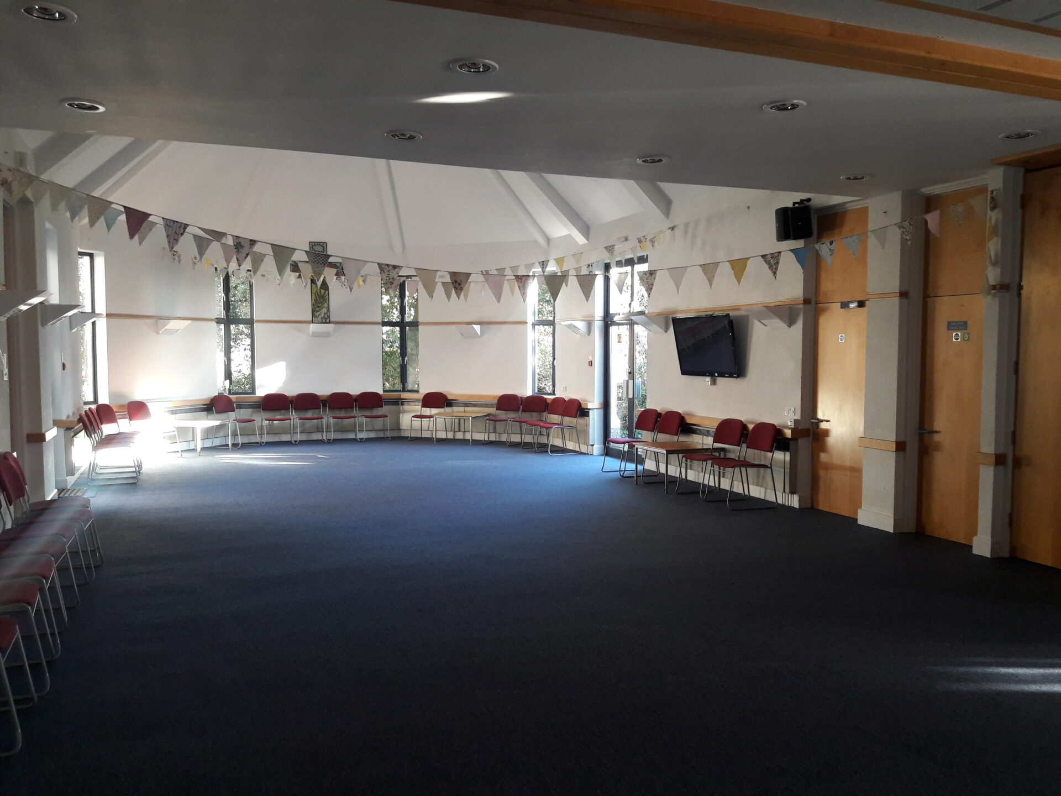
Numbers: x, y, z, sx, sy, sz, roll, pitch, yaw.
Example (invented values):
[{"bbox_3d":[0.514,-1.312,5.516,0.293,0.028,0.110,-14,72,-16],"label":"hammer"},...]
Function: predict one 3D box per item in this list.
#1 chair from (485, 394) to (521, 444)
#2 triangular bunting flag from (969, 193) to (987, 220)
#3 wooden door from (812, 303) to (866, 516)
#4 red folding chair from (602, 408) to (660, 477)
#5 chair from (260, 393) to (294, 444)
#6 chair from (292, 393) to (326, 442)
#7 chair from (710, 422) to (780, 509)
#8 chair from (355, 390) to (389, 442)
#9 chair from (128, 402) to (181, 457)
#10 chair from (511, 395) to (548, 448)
[{"bbox_3d":[-0.470,0.365,14.545,0.508,0.830,0.578,1,3,23],"label":"chair"},{"bbox_3d":[3.295,-1.410,6.319,0.160,0.195,0.015,-1,3,-12],"label":"triangular bunting flag"},{"bbox_3d":[2.931,0.103,8.069,0.050,2.000,0.770,-1,3,-21],"label":"wooden door"},{"bbox_3d":[1.288,0.559,11.049,0.578,0.830,0.508,-1,3,-23],"label":"red folding chair"},{"bbox_3d":[-4.267,0.350,14.478,0.505,0.822,0.564,-1,4,-23],"label":"chair"},{"bbox_3d":[-3.792,0.337,14.705,0.505,0.822,0.564,-1,4,-23],"label":"chair"},{"bbox_3d":[2.166,0.684,8.815,0.578,0.830,0.508,-1,3,-19],"label":"chair"},{"bbox_3d":[-2.782,0.311,15.160,0.505,0.822,0.564,-1,4,-23],"label":"chair"},{"bbox_3d":[-5.602,0.469,12.773,0.578,0.830,0.508,1,3,17],"label":"chair"},{"bbox_3d":[-0.040,0.371,14.102,0.505,0.822,0.564,2,4,27],"label":"chair"}]

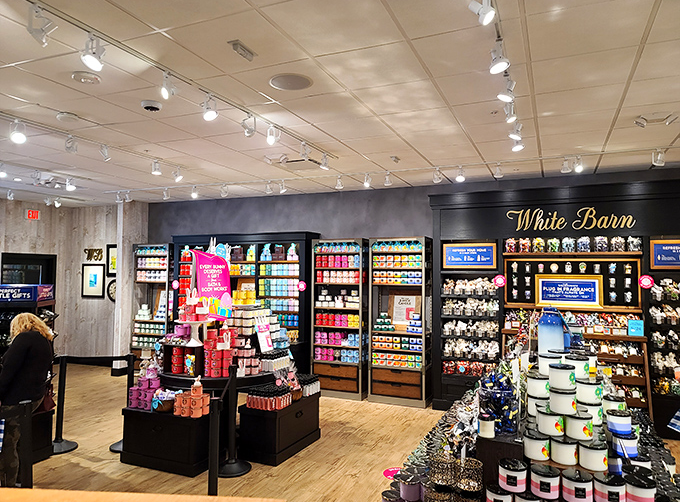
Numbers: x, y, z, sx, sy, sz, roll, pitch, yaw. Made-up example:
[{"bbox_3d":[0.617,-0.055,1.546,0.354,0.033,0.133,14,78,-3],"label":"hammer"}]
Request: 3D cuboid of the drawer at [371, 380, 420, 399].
[{"bbox_3d":[0.892,1.995,7.192,0.735,0.178,0.420,-1,-3,24],"label":"drawer"}]

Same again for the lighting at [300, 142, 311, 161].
[{"bbox_3d":[-0.340,-0.981,4.843,0.125,0.180,0.105,-1,-3,30],"label":"lighting"}]

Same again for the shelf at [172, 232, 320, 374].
[{"bbox_3d":[-1.735,0.969,8.238,2.725,2.490,0.880,-1,-3,24],"label":"shelf"}]

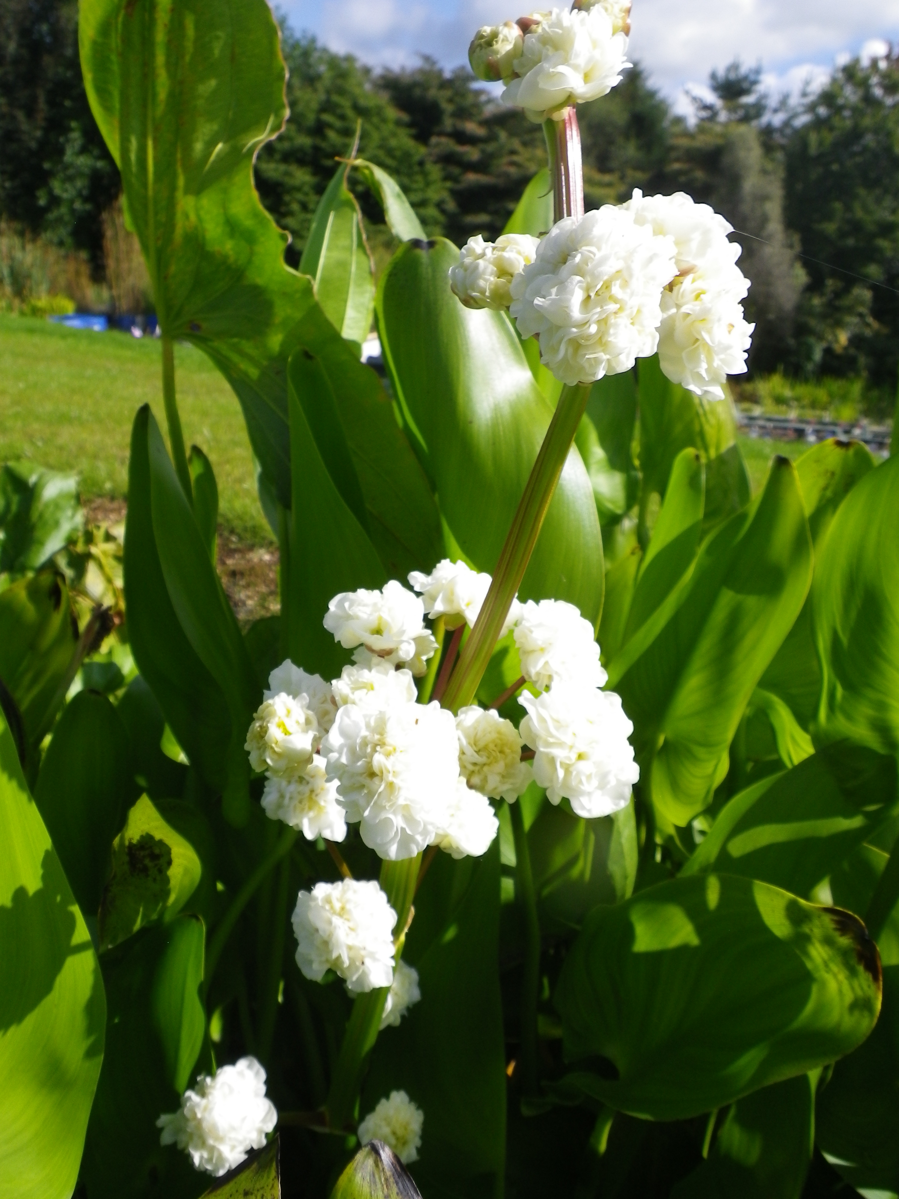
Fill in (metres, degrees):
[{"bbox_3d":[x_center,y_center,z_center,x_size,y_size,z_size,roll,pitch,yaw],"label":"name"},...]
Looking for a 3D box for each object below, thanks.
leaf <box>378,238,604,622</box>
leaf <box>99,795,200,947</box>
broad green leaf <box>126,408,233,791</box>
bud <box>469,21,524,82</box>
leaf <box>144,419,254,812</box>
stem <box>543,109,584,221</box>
[{"bbox_3d":[0.022,-0.080,0.480,0.090,0.200,0.050,-21,12,-6],"label":"leaf"},{"bbox_3d":[-0.154,0.141,0.500,0.052,0.080,0.030,6,15,-11],"label":"leaf"},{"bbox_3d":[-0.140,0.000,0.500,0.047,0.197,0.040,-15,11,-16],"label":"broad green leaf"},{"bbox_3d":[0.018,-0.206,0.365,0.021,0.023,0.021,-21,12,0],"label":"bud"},{"bbox_3d":[-0.129,0.009,0.500,0.045,0.212,0.040,-17,11,-16],"label":"leaf"},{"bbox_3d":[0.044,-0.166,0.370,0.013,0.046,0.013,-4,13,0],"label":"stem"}]

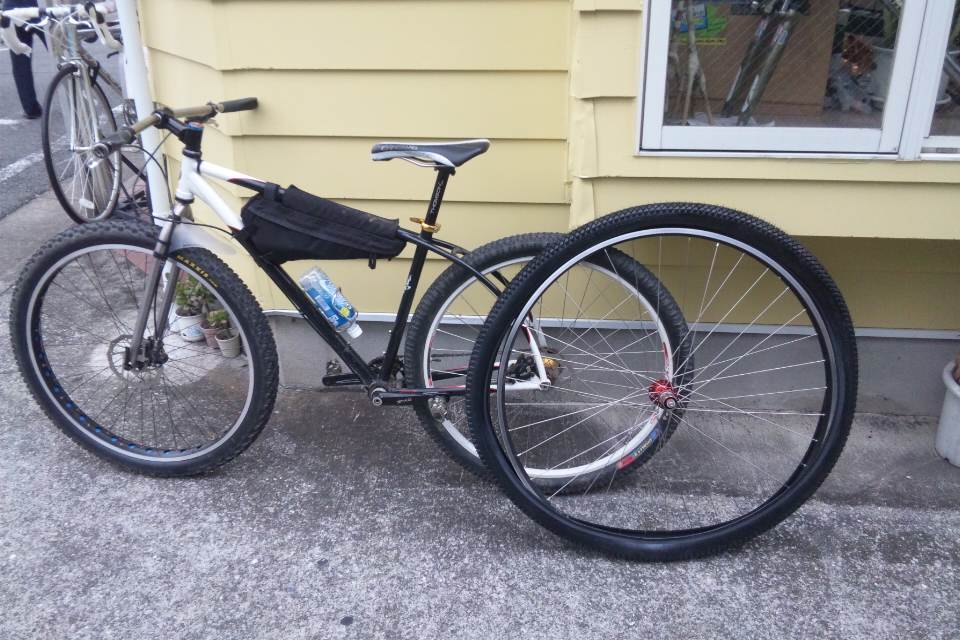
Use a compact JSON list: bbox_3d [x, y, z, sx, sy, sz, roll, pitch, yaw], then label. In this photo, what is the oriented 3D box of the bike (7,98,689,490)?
[{"bbox_3d":[-0.368,-0.007,1.982,1.820,1.000,0.780,2,22,4],"label":"bike"}]

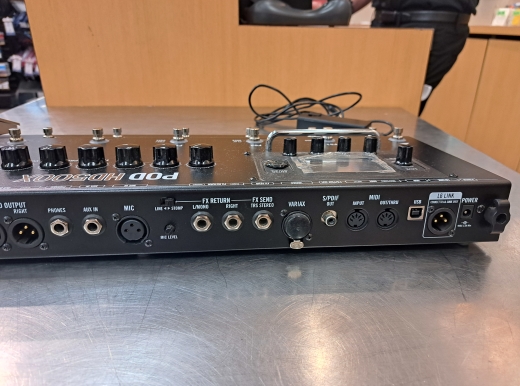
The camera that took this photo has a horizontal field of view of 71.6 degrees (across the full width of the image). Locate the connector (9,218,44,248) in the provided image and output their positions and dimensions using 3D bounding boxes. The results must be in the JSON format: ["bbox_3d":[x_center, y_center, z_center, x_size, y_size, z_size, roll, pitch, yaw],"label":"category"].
[{"bbox_3d":[-0.154,0.026,0.240,0.022,0.022,0.009,-1,17,-6],"label":"connector"}]

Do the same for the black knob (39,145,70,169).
[{"bbox_3d":[-0.155,-0.027,0.271,0.019,0.015,0.019,-1,21,-7],"label":"black knob"}]

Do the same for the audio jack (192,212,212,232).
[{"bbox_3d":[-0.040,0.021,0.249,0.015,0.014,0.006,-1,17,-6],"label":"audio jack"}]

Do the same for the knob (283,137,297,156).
[{"bbox_3d":[0.027,-0.042,0.324,0.013,0.014,0.013,-1,21,-7],"label":"knob"}]

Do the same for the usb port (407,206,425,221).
[{"bbox_3d":[0.115,0.014,0.269,0.012,0.011,0.010,-1,18,-6],"label":"usb port"}]

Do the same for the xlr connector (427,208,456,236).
[{"bbox_3d":[0.136,0.020,0.274,0.022,0.022,0.013,-1,18,-6],"label":"xlr connector"}]

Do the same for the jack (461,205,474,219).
[{"bbox_3d":[0.156,0.014,0.272,0.009,0.011,0.006,-1,17,-6],"label":"jack"}]

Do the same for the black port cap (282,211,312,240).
[{"bbox_3d":[0.027,0.024,0.259,0.022,0.022,0.010,-1,18,-6],"label":"black port cap"}]

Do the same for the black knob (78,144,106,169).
[{"bbox_3d":[-0.128,-0.028,0.274,0.019,0.015,0.019,-1,21,-7],"label":"black knob"}]

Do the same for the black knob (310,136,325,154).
[{"bbox_3d":[0.055,-0.046,0.351,0.013,0.015,0.013,-1,18,-6],"label":"black knob"}]

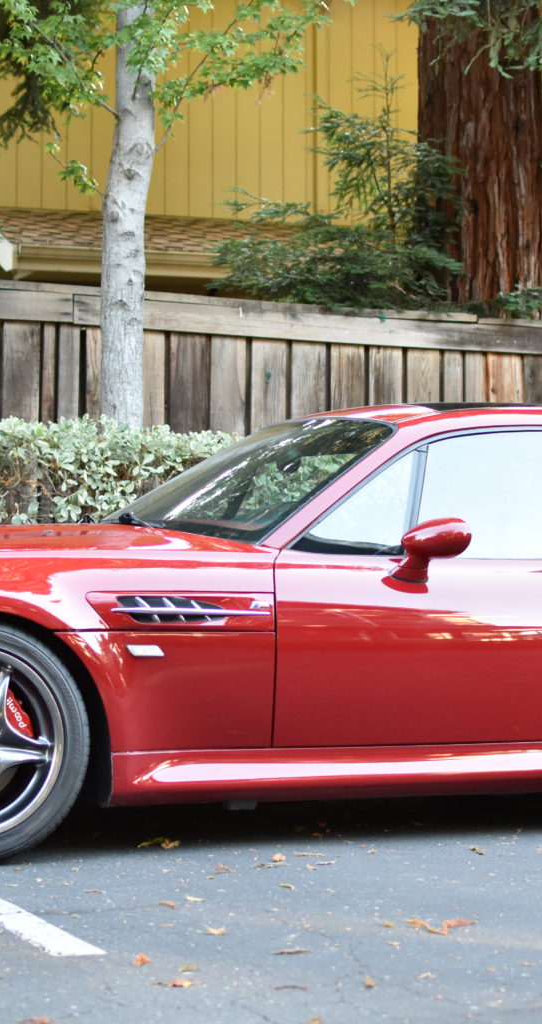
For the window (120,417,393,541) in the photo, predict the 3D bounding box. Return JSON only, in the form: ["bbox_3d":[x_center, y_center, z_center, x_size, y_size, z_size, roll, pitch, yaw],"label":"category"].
[{"bbox_3d":[-0.169,-0.060,6.651,0.680,0.130,1.380,-37,12,-21],"label":"window"}]

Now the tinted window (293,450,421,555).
[{"bbox_3d":[0.235,-0.040,6.096,0.451,0.358,0.030,3,-32,-20],"label":"tinted window"}]

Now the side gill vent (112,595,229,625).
[{"bbox_3d":[-0.262,0.252,5.719,0.326,0.077,0.040,1,-3,-24],"label":"side gill vent"}]

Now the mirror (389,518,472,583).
[{"bbox_3d":[0.441,0.101,5.949,0.155,0.165,0.210,1,-3,-24],"label":"mirror"}]

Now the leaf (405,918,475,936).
[{"bbox_3d":[0.325,0.792,4.252,0.130,0.028,0.080,0,-3,0],"label":"leaf"}]

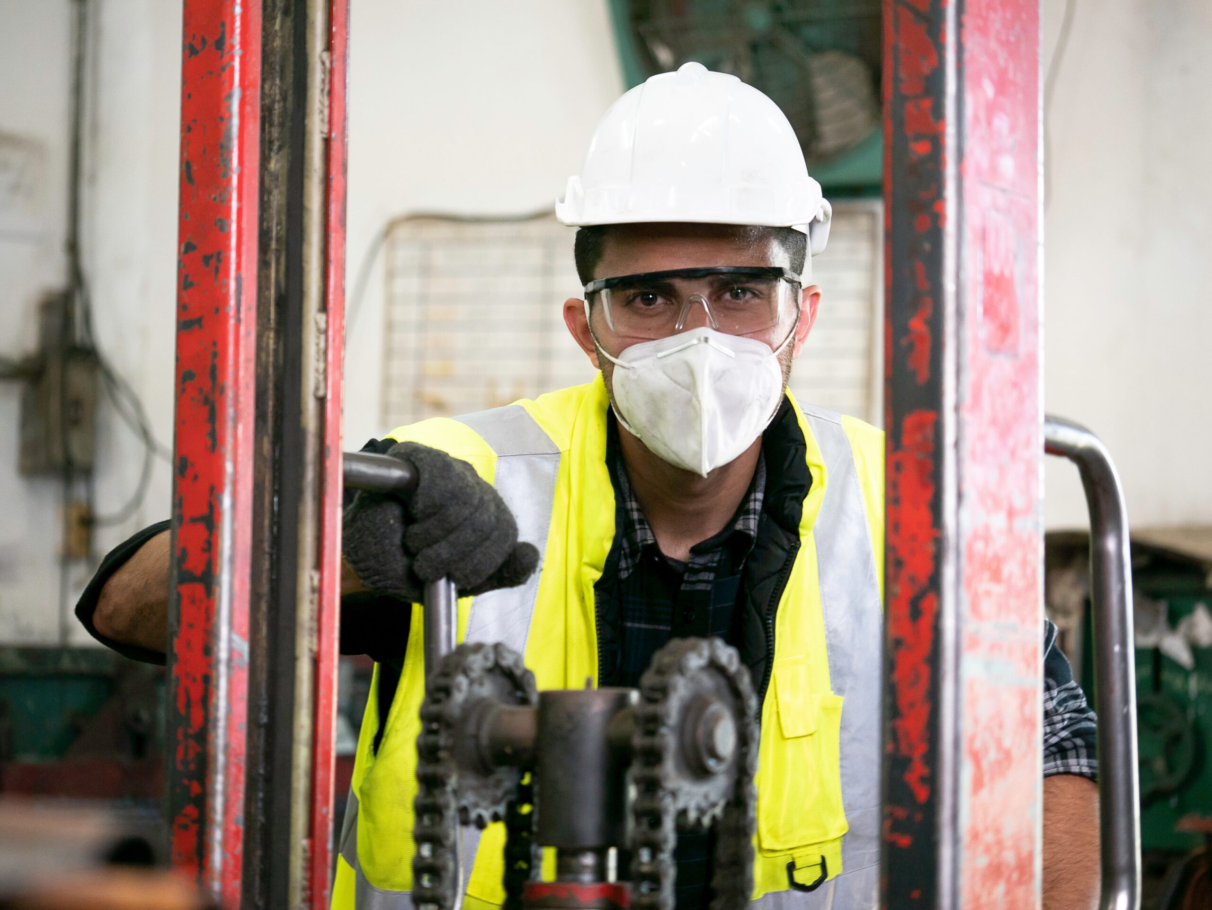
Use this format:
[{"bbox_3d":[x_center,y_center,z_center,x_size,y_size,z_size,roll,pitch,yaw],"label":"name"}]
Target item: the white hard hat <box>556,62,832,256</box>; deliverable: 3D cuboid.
[{"bbox_3d":[0.065,-0.224,3.140,0.207,0.143,0.270,0,-1,9],"label":"white hard hat"}]

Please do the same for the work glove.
[{"bbox_3d":[-0.121,0.046,2.950,0.138,0.112,0.100,-4,-3,21],"label":"work glove"}]

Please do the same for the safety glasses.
[{"bbox_3d":[0.065,-0.111,3.125,0.160,0.055,0.150,-3,-1,-2],"label":"safety glasses"}]

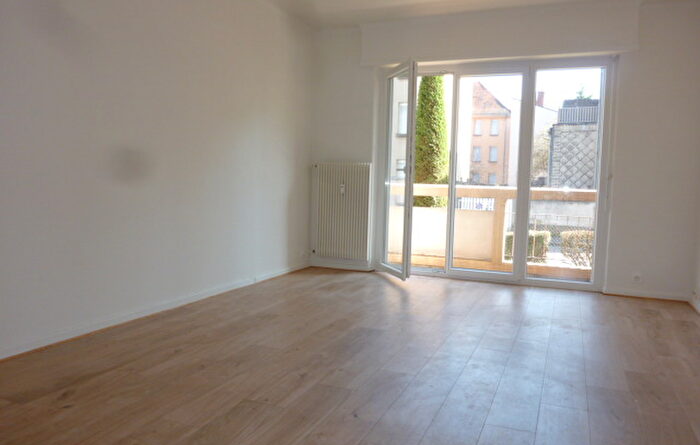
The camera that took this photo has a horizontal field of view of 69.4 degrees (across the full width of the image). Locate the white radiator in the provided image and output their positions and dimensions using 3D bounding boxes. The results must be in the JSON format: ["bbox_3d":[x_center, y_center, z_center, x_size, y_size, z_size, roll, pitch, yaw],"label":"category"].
[{"bbox_3d":[-0.087,-0.117,5.378,0.653,0.996,0.103,3,5,23],"label":"white radiator"}]

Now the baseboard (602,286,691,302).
[{"bbox_3d":[2.537,0.621,4.346,0.632,0.069,0.017,3,5,23],"label":"baseboard"}]

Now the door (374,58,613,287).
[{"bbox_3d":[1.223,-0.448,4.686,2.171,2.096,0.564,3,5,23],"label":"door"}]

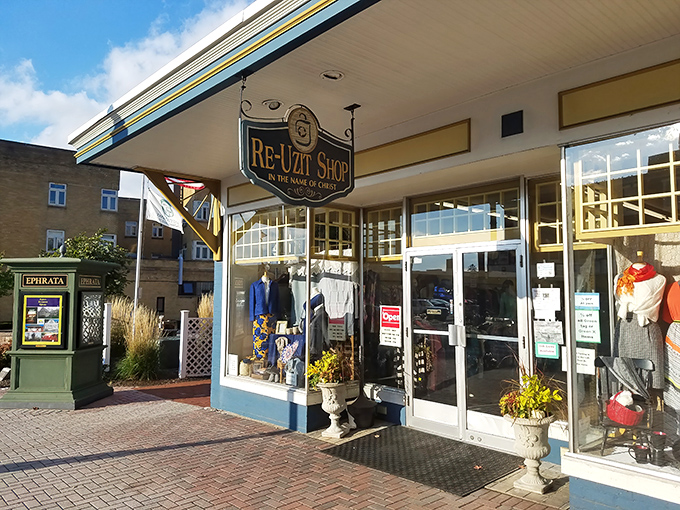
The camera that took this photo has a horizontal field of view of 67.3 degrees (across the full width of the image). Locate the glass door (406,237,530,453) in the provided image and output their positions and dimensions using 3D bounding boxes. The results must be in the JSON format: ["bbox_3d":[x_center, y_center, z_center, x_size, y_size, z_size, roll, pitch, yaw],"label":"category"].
[{"bbox_3d":[1.419,1.007,5.970,1.608,2.279,0.100,-4,-6,45],"label":"glass door"}]

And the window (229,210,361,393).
[{"bbox_3d":[-0.699,0.567,7.321,1.815,2.356,1.006,-4,-6,45],"label":"window"}]

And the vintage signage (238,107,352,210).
[{"bbox_3d":[-0.322,-0.847,4.351,1.156,0.860,0.070,3,-5,-39],"label":"vintage signage"}]

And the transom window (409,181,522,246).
[{"bbox_3d":[1.450,-0.460,6.067,1.505,0.628,0.080,-4,-6,45],"label":"transom window"}]

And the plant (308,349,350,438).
[{"bbox_3d":[-0.072,1.649,6.180,0.490,1.030,0.480,-4,-6,45],"label":"plant"}]

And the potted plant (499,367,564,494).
[{"bbox_3d":[1.711,1.523,4.564,0.550,1.050,0.540,-4,-6,45],"label":"potted plant"}]

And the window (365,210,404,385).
[{"bbox_3d":[0.593,0.535,6.824,0.705,2.391,0.080,-4,-6,45],"label":"window"}]

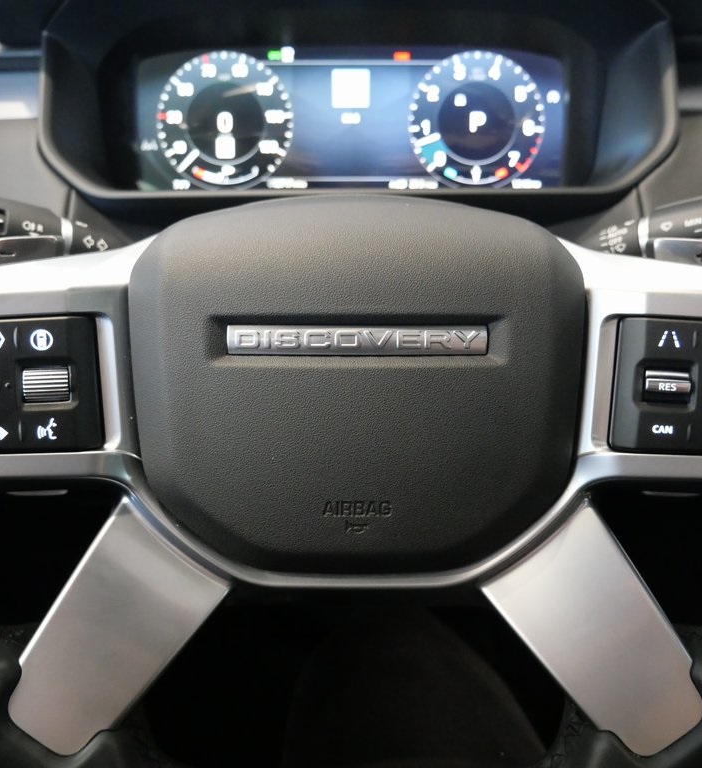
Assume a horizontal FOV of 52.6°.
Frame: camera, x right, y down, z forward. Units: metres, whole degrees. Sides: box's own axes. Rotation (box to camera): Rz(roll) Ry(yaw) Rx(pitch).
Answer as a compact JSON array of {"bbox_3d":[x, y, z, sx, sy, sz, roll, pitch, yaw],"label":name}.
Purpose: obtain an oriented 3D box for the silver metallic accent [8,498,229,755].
[{"bbox_3d":[-0.081,0.083,0.242,0.047,0.081,0.018,37,-3,-1],"label":"silver metallic accent"}]

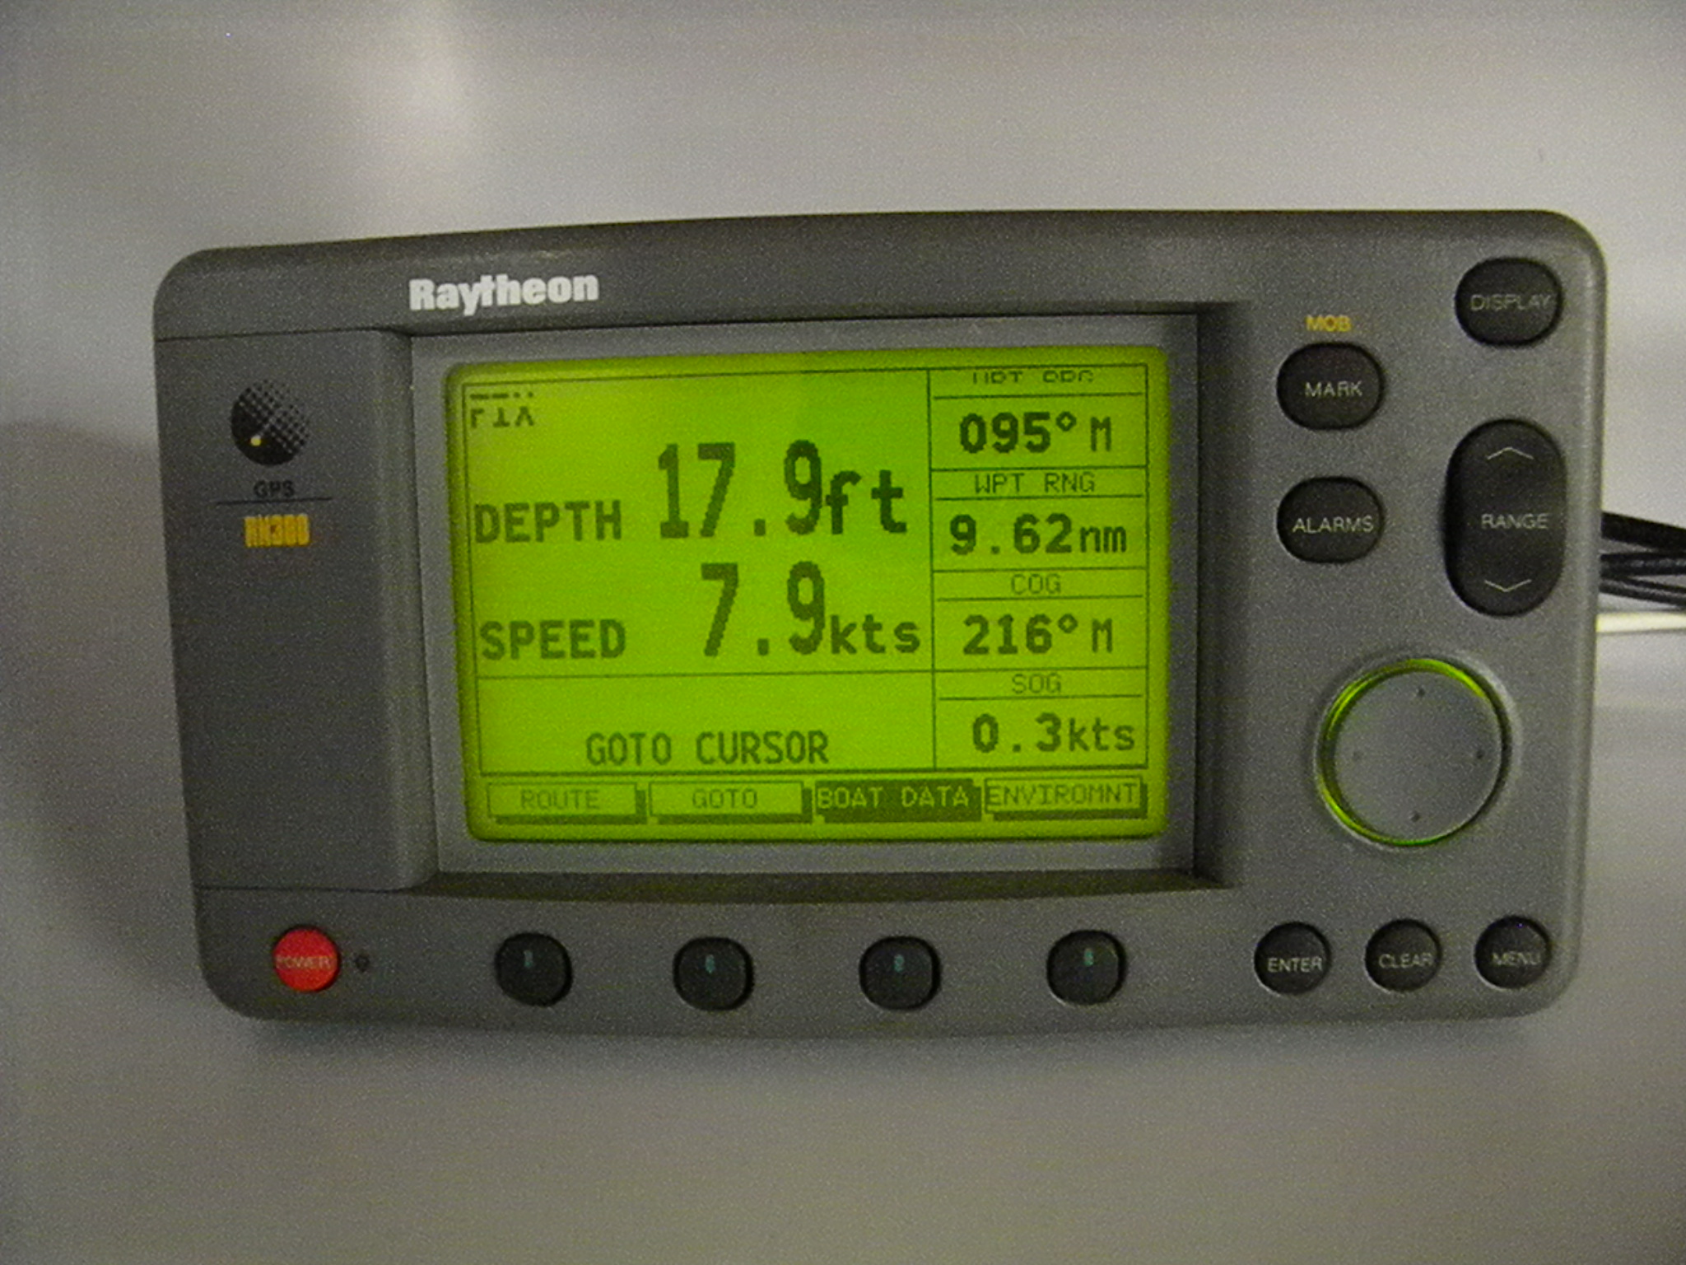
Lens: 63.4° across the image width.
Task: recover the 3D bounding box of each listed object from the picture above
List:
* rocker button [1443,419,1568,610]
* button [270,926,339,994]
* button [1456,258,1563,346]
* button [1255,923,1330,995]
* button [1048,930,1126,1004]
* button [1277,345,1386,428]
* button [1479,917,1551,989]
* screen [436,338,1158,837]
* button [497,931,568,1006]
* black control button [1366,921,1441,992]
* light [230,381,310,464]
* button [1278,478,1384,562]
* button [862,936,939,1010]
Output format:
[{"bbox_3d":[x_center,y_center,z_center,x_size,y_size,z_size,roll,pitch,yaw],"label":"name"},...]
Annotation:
[{"bbox_3d":[0.098,-0.017,0.201,0.016,0.029,0.005,-1,5,-1],"label":"rocker button"},{"bbox_3d":[-0.084,0.051,0.214,0.010,0.009,0.004,-1,6,3],"label":"button"},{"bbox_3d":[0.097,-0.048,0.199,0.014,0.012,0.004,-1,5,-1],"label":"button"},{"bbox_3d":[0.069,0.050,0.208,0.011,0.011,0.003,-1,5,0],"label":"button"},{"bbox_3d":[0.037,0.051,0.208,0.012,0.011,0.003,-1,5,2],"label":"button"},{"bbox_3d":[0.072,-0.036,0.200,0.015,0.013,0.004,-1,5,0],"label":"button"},{"bbox_3d":[0.100,0.048,0.203,0.010,0.010,0.004,-1,6,3],"label":"button"},{"bbox_3d":[-0.006,-0.005,0.217,0.112,0.076,0.004,-1,6,3],"label":"screen"},{"bbox_3d":[-0.048,0.052,0.212,0.011,0.011,0.004,-1,6,3],"label":"button"},{"bbox_3d":[0.084,0.048,0.204,0.010,0.010,0.004,-1,6,3],"label":"black control button"},{"bbox_3d":[-0.087,-0.032,0.208,0.011,0.012,0.002,-1,6,3],"label":"light"},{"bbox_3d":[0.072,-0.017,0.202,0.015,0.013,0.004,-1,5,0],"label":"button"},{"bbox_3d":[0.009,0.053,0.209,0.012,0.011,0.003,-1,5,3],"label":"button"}]

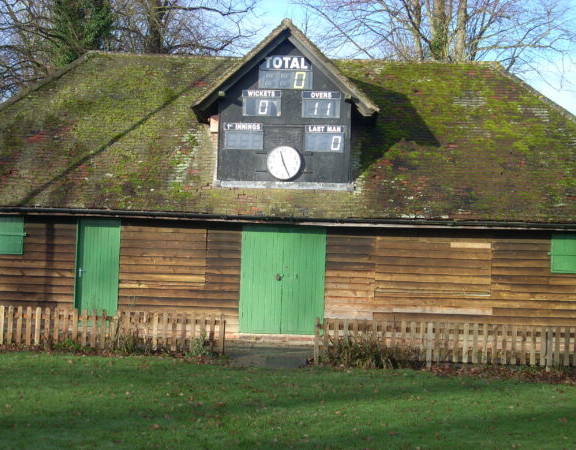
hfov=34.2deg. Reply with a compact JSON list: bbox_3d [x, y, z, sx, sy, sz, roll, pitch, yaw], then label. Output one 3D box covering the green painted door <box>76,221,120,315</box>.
[{"bbox_3d":[-3.563,0.907,17.567,0.820,2.033,0.080,2,-2,2],"label":"green painted door"}]

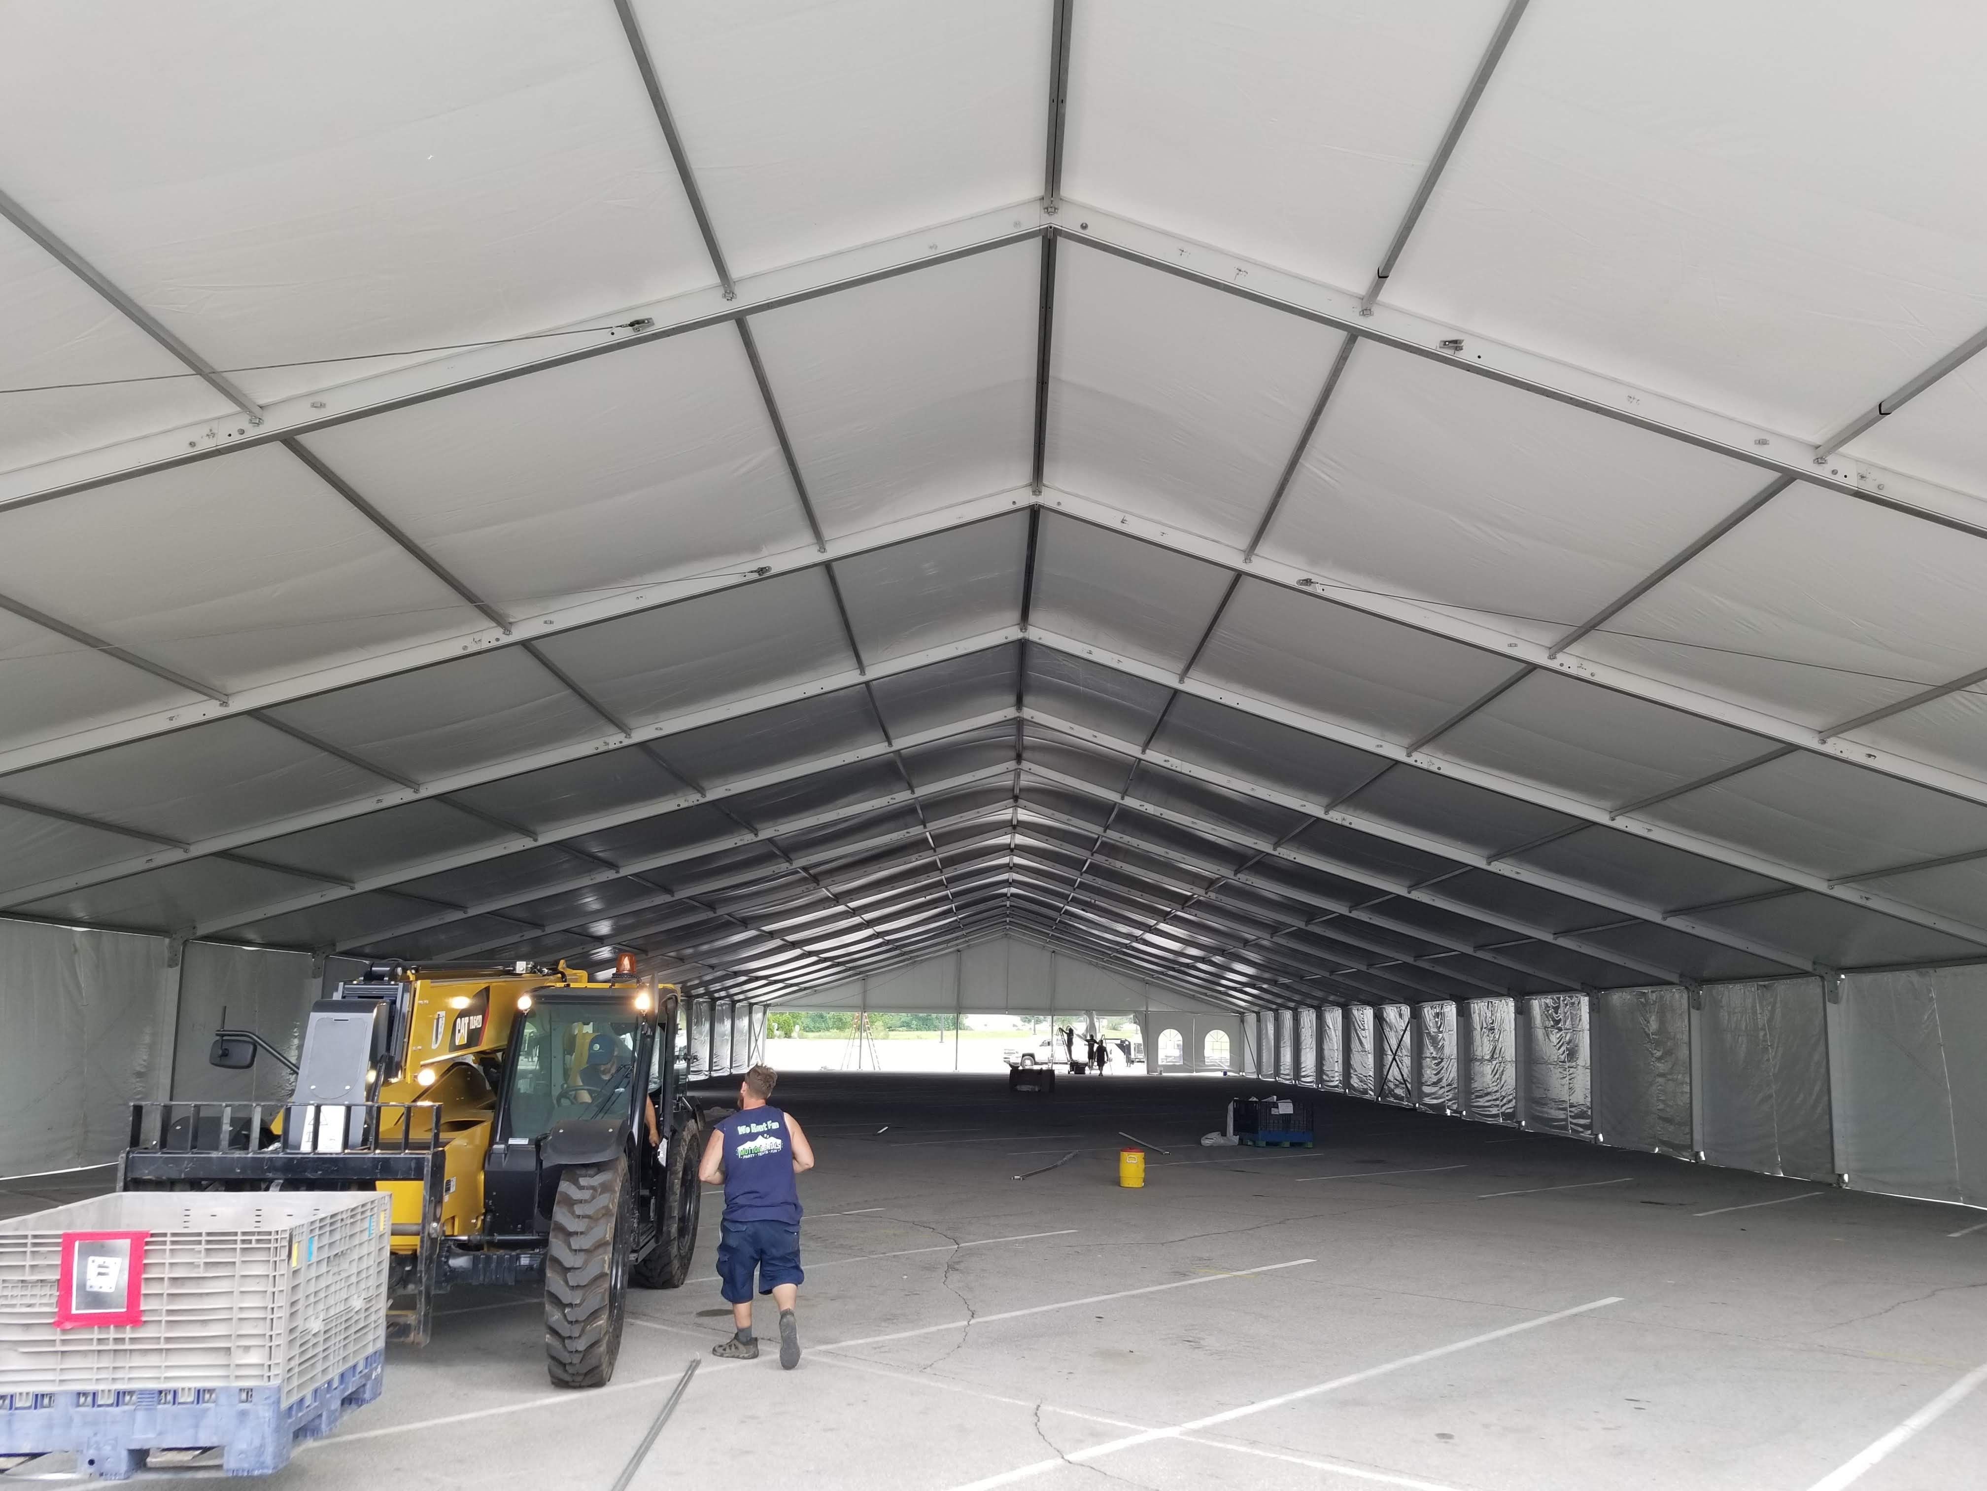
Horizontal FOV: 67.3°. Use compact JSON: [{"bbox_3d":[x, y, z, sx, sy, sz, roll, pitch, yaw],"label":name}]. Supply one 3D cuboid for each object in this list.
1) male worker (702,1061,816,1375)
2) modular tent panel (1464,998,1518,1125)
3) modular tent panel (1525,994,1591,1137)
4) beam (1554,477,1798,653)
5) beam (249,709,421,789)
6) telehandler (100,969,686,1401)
[{"bbox_3d":[-1.412,2.798,9.043,0.640,1.720,0.500,2,-11,-6],"label":"male worker"},{"bbox_3d":[13.455,8.438,40.229,0.080,3.250,4.800,1,-11,0],"label":"modular tent panel"},{"bbox_3d":[13.426,7.497,35.515,0.080,3.280,4.800,1,-11,0],"label":"modular tent panel"},{"bbox_3d":[5.388,-1.424,11.907,0.075,0.090,4.800,17,-10,4],"label":"beam"},{"bbox_3d":[-7.234,0.051,16.268,0.075,0.090,4.800,-15,-11,-3],"label":"beam"},{"bbox_3d":[-3.292,2.488,9.567,2.450,2.470,5.800,2,-11,-4],"label":"telehandler"}]

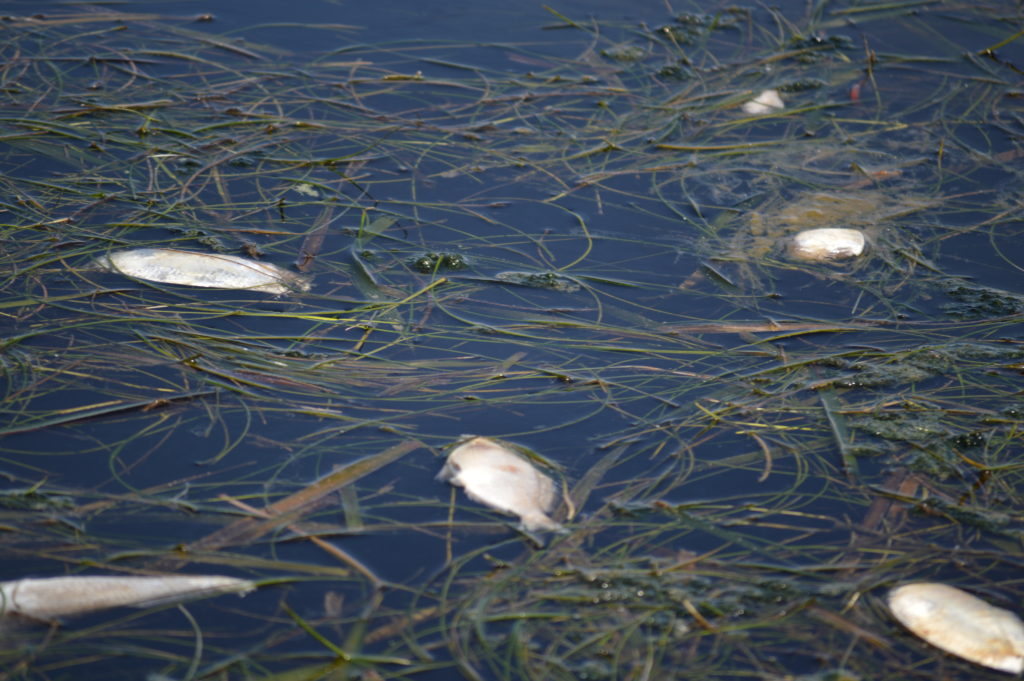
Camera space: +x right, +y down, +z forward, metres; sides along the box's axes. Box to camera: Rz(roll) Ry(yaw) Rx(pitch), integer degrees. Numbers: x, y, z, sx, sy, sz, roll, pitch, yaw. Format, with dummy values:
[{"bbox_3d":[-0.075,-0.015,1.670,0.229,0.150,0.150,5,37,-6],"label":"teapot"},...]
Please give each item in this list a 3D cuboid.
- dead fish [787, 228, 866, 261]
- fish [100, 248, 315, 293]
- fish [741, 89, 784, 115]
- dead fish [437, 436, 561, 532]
[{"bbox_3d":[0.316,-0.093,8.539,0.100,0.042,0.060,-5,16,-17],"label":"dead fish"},{"bbox_3d":[-0.305,-0.066,8.438,0.220,0.045,0.060,7,17,25],"label":"fish"},{"bbox_3d":[0.269,-0.254,9.139,0.042,0.030,0.070,11,19,35],"label":"fish"},{"bbox_3d":[-0.011,0.133,7.696,0.078,0.045,0.190,-7,17,-26],"label":"dead fish"}]

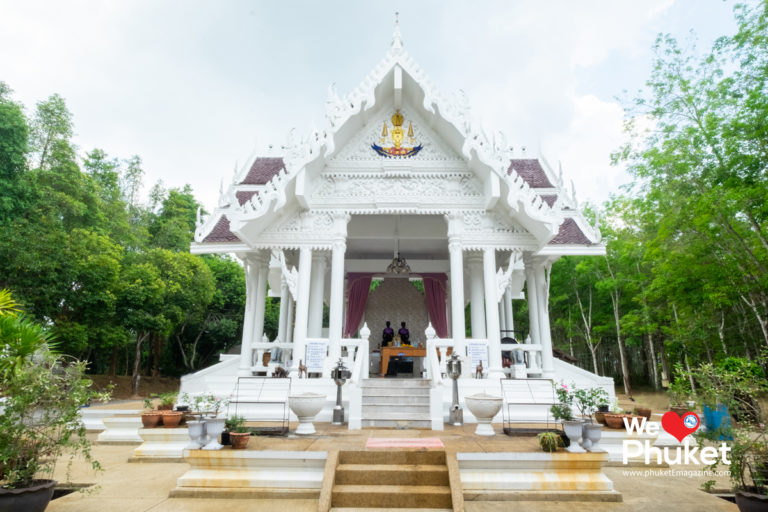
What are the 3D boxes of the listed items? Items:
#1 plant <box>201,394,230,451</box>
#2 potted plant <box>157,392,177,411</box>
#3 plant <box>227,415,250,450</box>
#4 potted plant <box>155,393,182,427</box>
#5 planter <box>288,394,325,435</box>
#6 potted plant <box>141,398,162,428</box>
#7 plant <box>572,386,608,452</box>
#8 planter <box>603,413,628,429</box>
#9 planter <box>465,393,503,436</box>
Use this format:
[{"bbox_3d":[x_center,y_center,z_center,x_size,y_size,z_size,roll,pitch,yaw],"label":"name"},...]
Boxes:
[{"bbox_3d":[-2.162,2.118,4.920,0.312,0.600,0.330,0,-16,2],"label":"plant"},{"bbox_3d":[-4.503,3.058,7.959,0.350,0.365,0.320,0,-16,2],"label":"potted plant"},{"bbox_3d":[-1.840,2.248,4.870,0.272,0.330,0.290,0,-16,2],"label":"plant"},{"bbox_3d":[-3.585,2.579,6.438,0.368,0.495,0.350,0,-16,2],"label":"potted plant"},{"bbox_3d":[-1.186,2.455,5.990,0.586,0.540,0.586,0,-16,2],"label":"planter"},{"bbox_3d":[-3.860,2.614,6.387,0.304,0.395,0.320,0,-16,2],"label":"potted plant"},{"bbox_3d":[2.673,2.114,4.994,0.393,0.740,0.380,0,-16,2],"label":"plant"},{"bbox_3d":[4.065,2.898,6.752,0.382,0.195,0.382,0,-16,2],"label":"planter"},{"bbox_3d":[1.554,2.481,6.032,0.589,0.565,0.589,0,-16,2],"label":"planter"}]

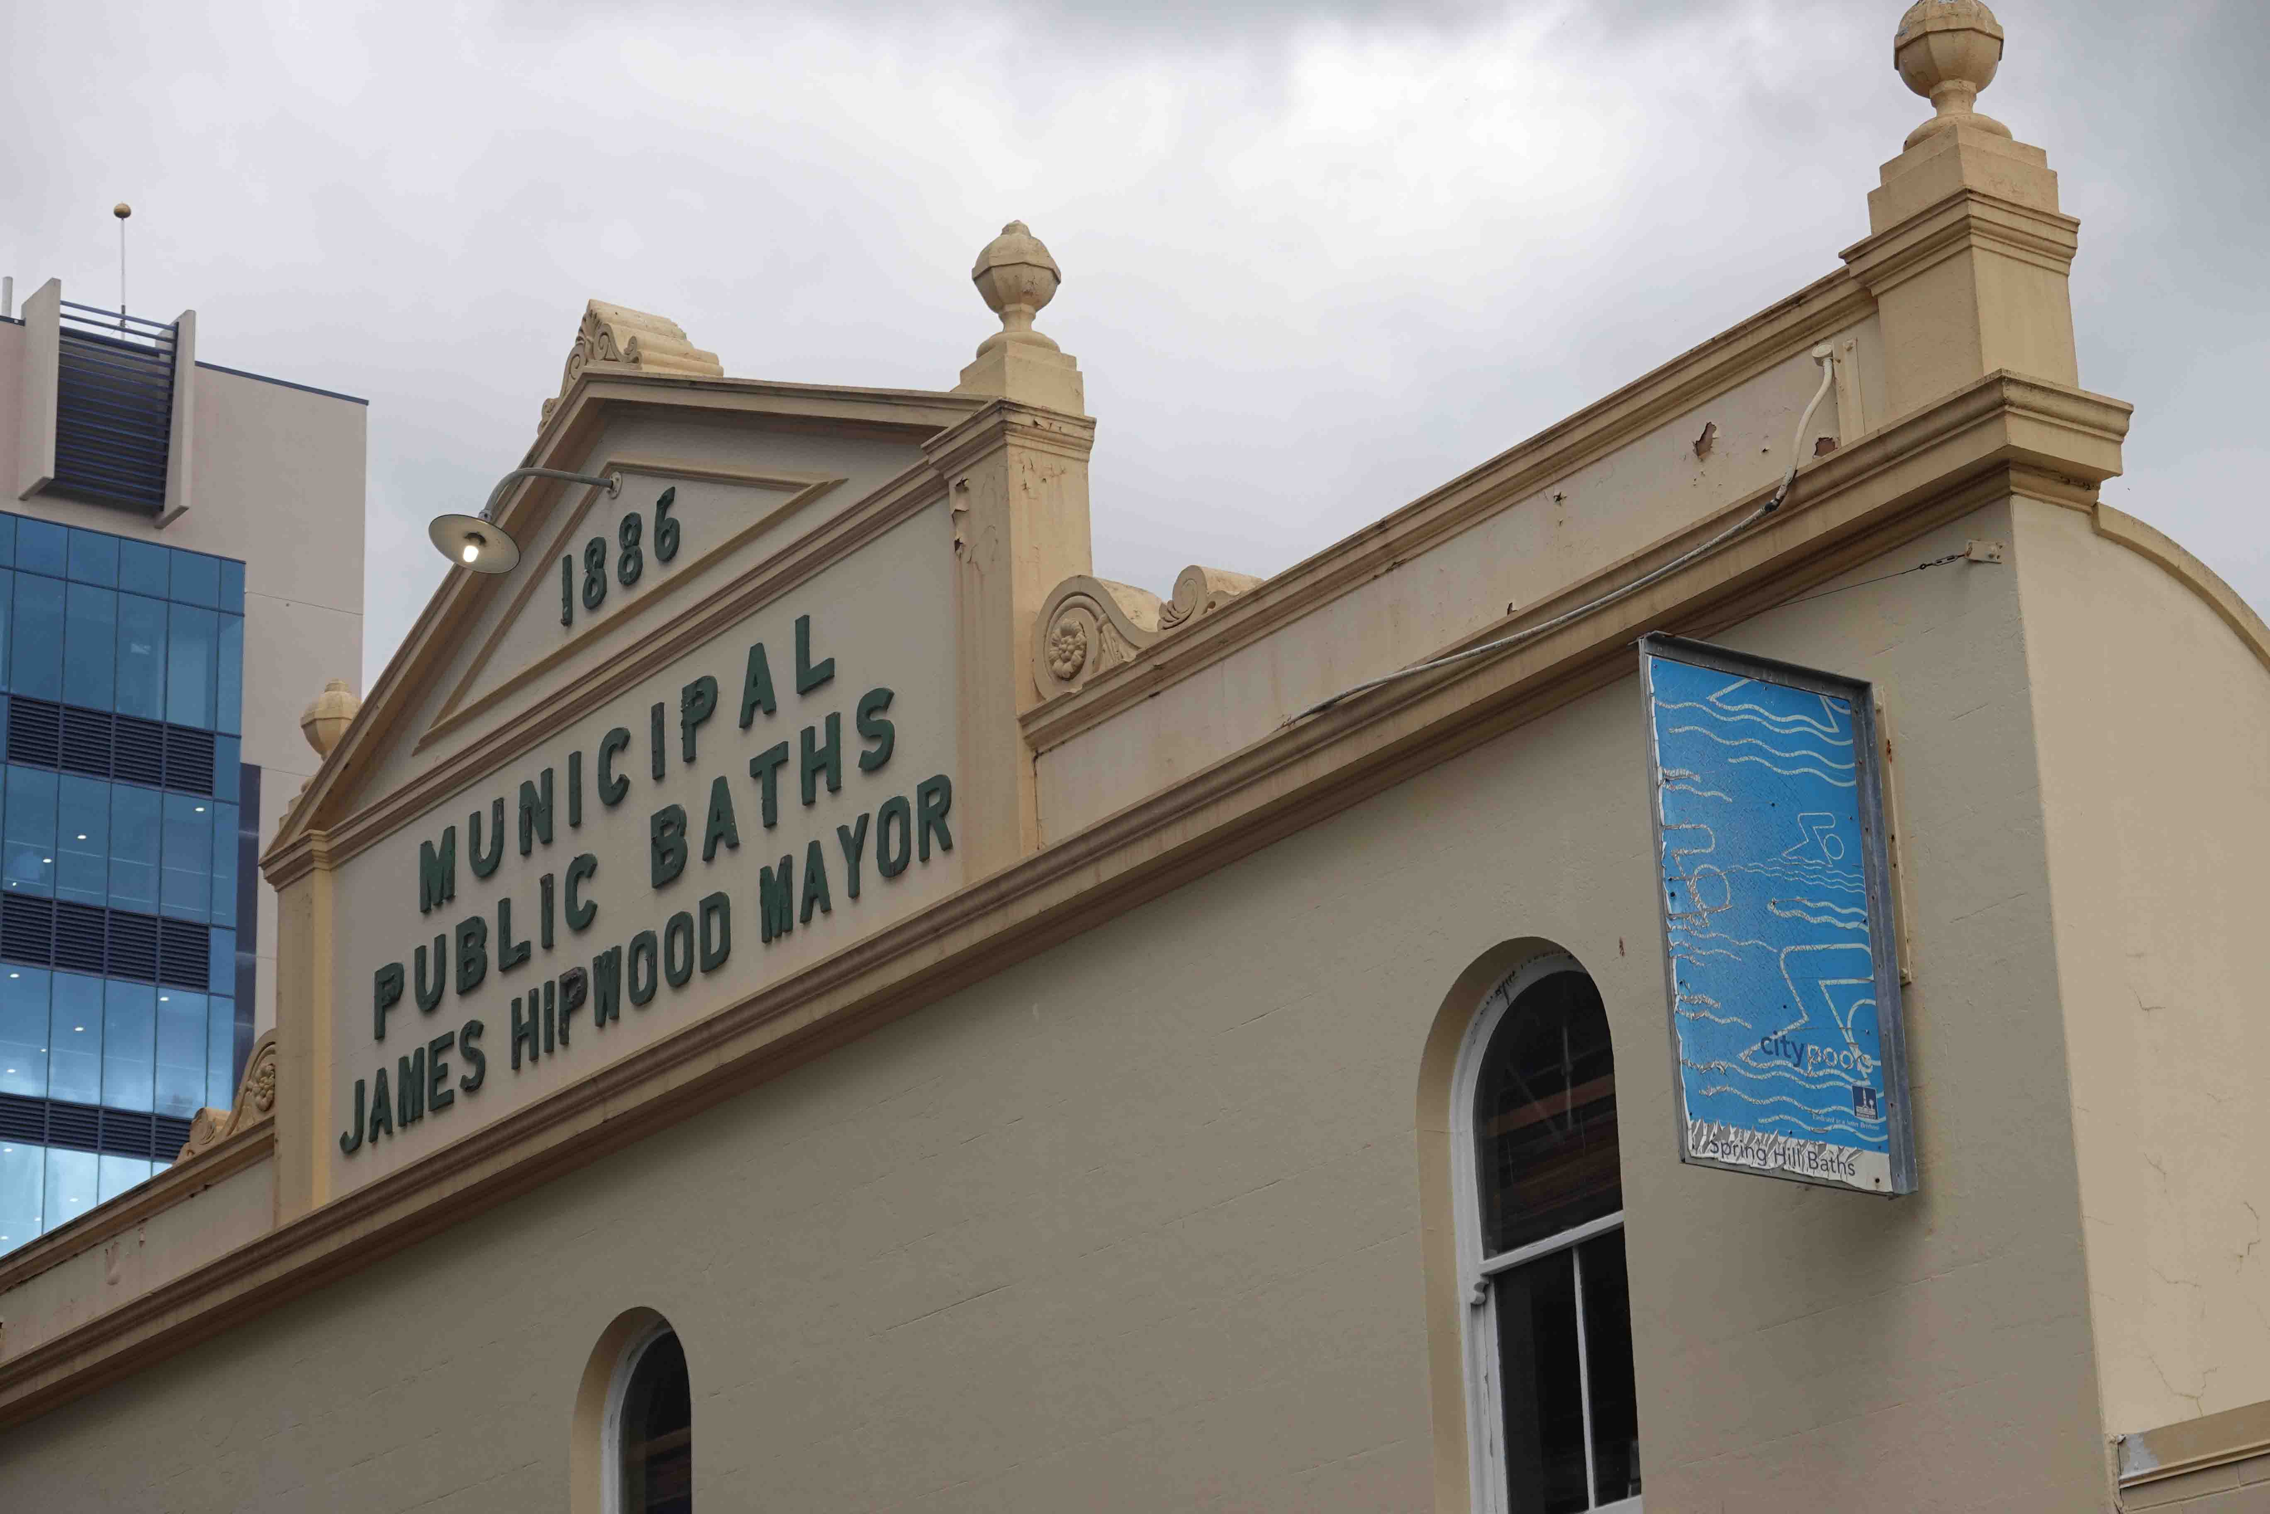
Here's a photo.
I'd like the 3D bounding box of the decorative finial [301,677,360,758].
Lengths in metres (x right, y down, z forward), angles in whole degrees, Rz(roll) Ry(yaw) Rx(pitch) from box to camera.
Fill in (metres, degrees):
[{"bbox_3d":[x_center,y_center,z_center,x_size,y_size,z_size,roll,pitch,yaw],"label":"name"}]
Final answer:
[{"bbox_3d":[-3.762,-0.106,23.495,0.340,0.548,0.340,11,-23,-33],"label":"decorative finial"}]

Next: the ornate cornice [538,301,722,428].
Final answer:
[{"bbox_3d":[-2.173,-1.689,21.498,0.393,0.519,0.918,11,-23,-33],"label":"ornate cornice"}]

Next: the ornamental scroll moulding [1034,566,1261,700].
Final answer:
[{"bbox_3d":[0.111,-0.546,17.942,0.240,0.461,1.406,11,-23,-33],"label":"ornamental scroll moulding"}]

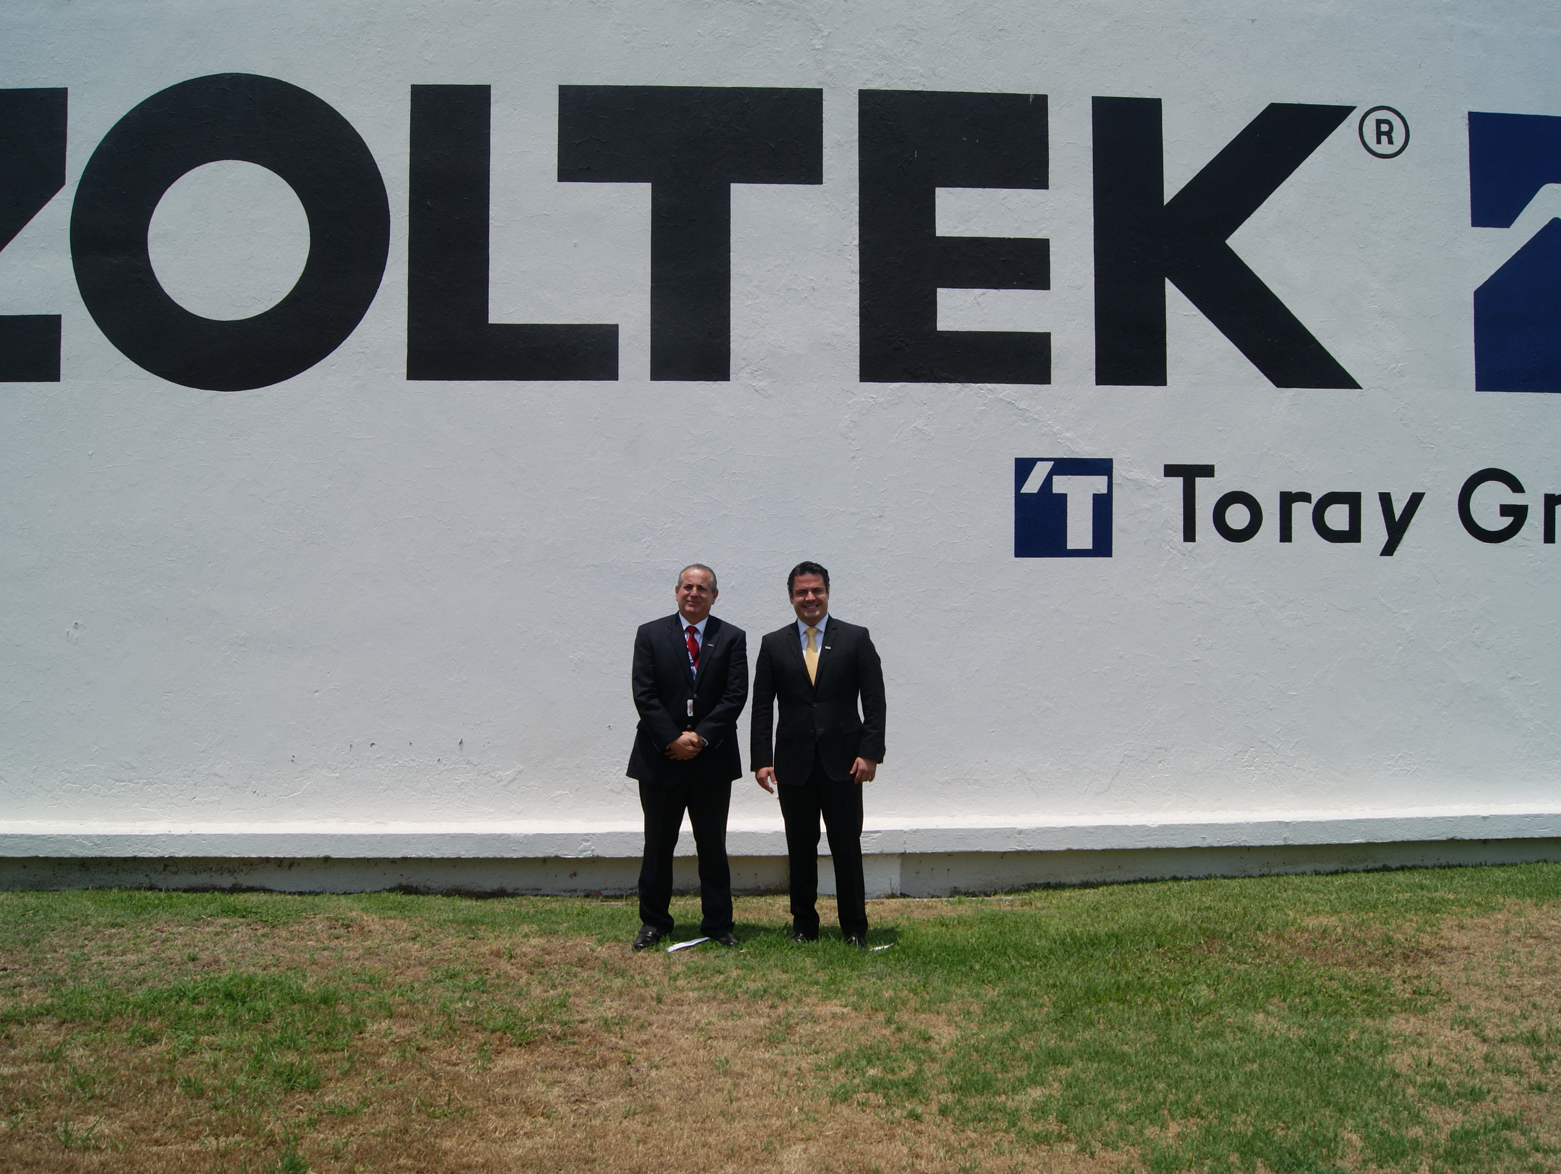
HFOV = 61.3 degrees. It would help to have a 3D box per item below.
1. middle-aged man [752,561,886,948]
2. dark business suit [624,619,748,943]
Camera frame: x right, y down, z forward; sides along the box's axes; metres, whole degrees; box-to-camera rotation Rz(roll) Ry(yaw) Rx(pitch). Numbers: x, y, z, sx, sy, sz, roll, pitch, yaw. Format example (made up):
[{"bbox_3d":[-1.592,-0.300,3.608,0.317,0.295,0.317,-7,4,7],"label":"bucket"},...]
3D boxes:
[{"bbox_3d":[0.176,0.760,6.050,0.615,1.759,0.370,0,0,3],"label":"middle-aged man"},{"bbox_3d":[-0.423,0.856,6.030,0.545,1.474,0.360,0,0,1],"label":"dark business suit"}]

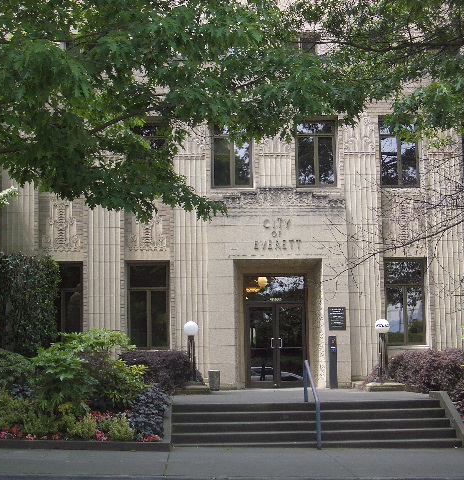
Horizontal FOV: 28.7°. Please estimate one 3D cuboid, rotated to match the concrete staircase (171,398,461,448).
[{"bbox_3d":[1.463,3.403,16.612,5.130,0.760,1.450,-1,-7,-2],"label":"concrete staircase"}]

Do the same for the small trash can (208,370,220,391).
[{"bbox_3d":[-0.438,3.472,22.394,0.290,0.490,0.290,-1,-7,-2],"label":"small trash can"}]

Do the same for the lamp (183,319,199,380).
[{"bbox_3d":[-0.996,2.698,21.912,0.350,1.480,0.350,-1,-7,-2],"label":"lamp"}]

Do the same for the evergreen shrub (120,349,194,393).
[{"bbox_3d":[-1.747,3.097,21.429,1.720,1.040,1.400,-1,-7,-2],"label":"evergreen shrub"}]

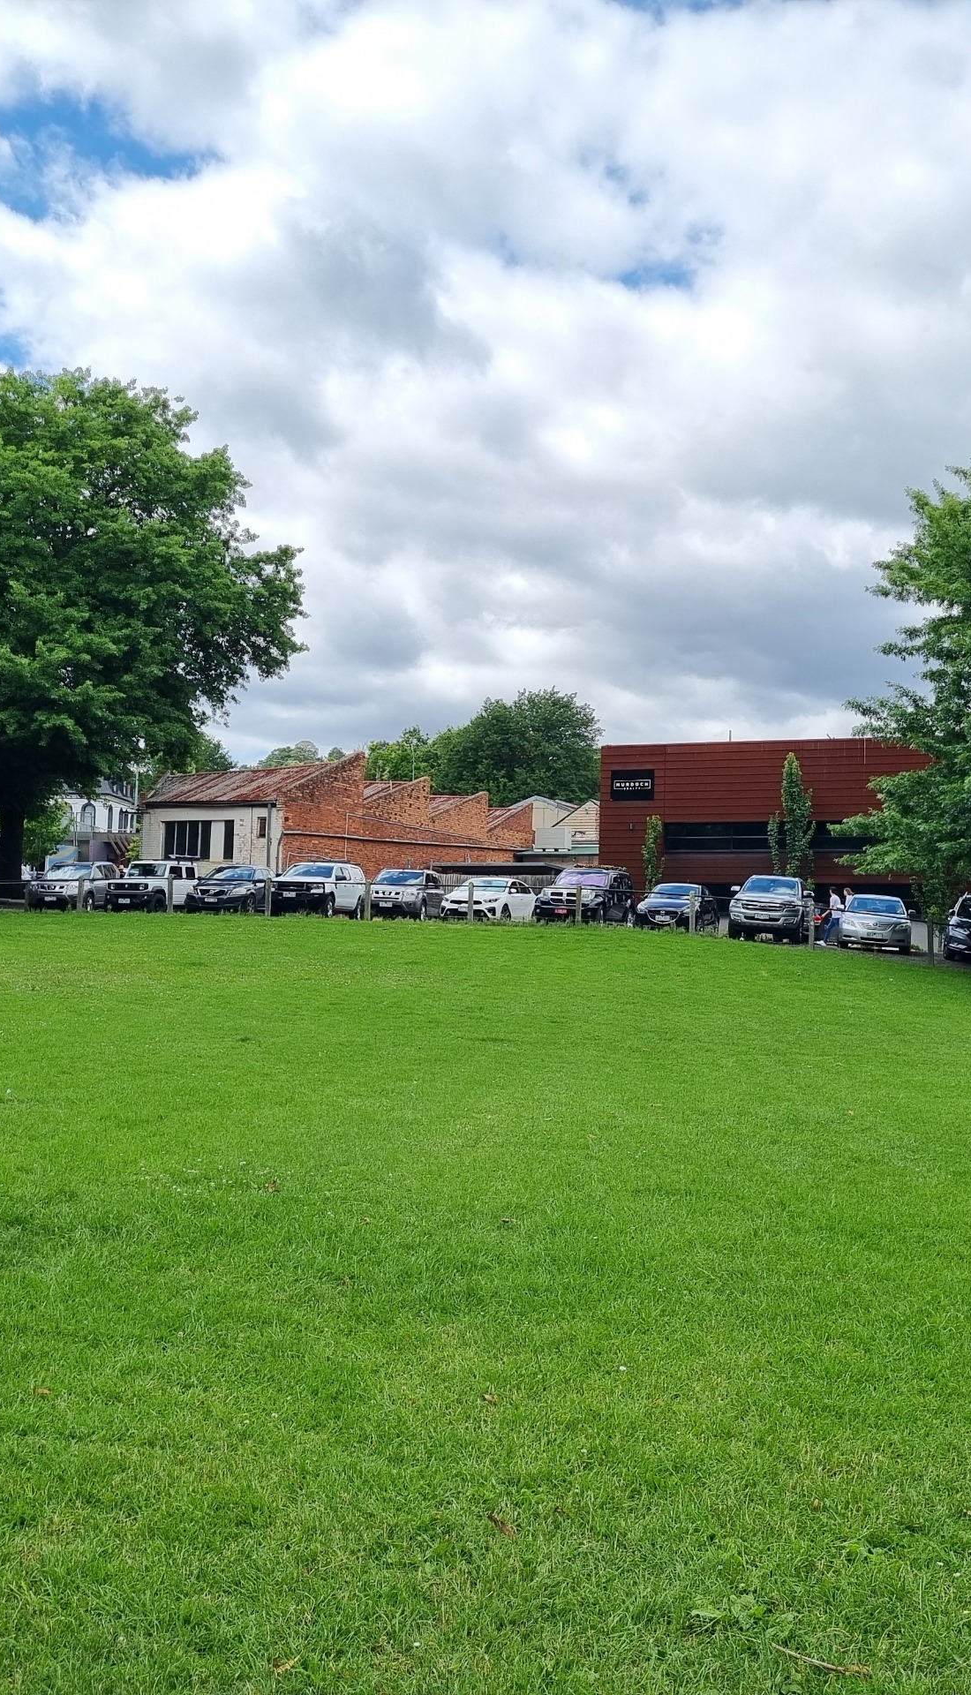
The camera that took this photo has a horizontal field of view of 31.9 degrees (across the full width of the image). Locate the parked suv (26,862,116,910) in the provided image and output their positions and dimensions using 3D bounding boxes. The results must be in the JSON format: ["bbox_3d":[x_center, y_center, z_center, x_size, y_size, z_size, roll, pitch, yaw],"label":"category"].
[{"bbox_3d":[-13.857,1.375,57.295,1.780,1.700,4.580,0,0,4],"label":"parked suv"}]

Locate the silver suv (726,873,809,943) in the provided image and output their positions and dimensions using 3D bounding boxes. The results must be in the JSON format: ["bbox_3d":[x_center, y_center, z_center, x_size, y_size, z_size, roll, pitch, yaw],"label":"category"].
[{"bbox_3d":[8.241,1.758,49.495,1.870,1.840,4.900,3,0,13],"label":"silver suv"}]

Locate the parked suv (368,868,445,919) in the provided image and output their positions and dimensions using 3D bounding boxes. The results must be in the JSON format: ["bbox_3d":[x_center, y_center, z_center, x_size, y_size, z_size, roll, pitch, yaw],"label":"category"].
[{"bbox_3d":[-2.383,1.494,52.045,1.770,1.690,4.500,0,-3,11],"label":"parked suv"}]

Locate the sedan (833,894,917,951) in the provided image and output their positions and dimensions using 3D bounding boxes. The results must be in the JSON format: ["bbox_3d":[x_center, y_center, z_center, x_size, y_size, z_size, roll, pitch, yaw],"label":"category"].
[{"bbox_3d":[10.364,2.010,44.977,1.820,1.470,4.820,0,-3,13],"label":"sedan"}]

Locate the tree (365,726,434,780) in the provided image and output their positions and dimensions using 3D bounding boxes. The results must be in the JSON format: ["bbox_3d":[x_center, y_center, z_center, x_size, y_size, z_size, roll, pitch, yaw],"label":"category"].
[{"bbox_3d":[-5.767,-2.505,112.000,6.000,11.184,6.000,0,0,0],"label":"tree"}]

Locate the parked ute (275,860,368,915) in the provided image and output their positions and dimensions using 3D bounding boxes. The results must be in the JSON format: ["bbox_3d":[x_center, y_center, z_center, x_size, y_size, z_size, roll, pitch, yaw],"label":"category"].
[{"bbox_3d":[-4.985,1.331,51.583,1.830,1.820,5.200,0,-3,12],"label":"parked ute"}]

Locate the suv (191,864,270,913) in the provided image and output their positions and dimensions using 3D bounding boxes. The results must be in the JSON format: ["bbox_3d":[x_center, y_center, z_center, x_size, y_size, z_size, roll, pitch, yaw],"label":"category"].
[{"bbox_3d":[-8.687,1.504,58.195,1.880,1.700,4.620,0,0,7],"label":"suv"}]

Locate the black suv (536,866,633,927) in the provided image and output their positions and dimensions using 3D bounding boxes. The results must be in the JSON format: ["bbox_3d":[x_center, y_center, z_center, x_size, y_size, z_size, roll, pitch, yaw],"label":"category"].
[{"bbox_3d":[2.919,1.397,48.524,1.860,1.740,4.850,0,-3,19],"label":"black suv"}]

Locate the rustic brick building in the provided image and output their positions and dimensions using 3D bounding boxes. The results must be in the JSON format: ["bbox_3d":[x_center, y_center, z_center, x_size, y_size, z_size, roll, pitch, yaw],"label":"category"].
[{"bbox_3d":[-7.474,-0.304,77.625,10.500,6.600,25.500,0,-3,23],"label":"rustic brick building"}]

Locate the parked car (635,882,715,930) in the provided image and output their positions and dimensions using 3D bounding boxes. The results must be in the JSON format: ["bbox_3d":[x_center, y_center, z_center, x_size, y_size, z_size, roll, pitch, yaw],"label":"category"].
[{"bbox_3d":[5.760,1.843,50.796,1.700,1.500,4.150,2,0,15],"label":"parked car"}]

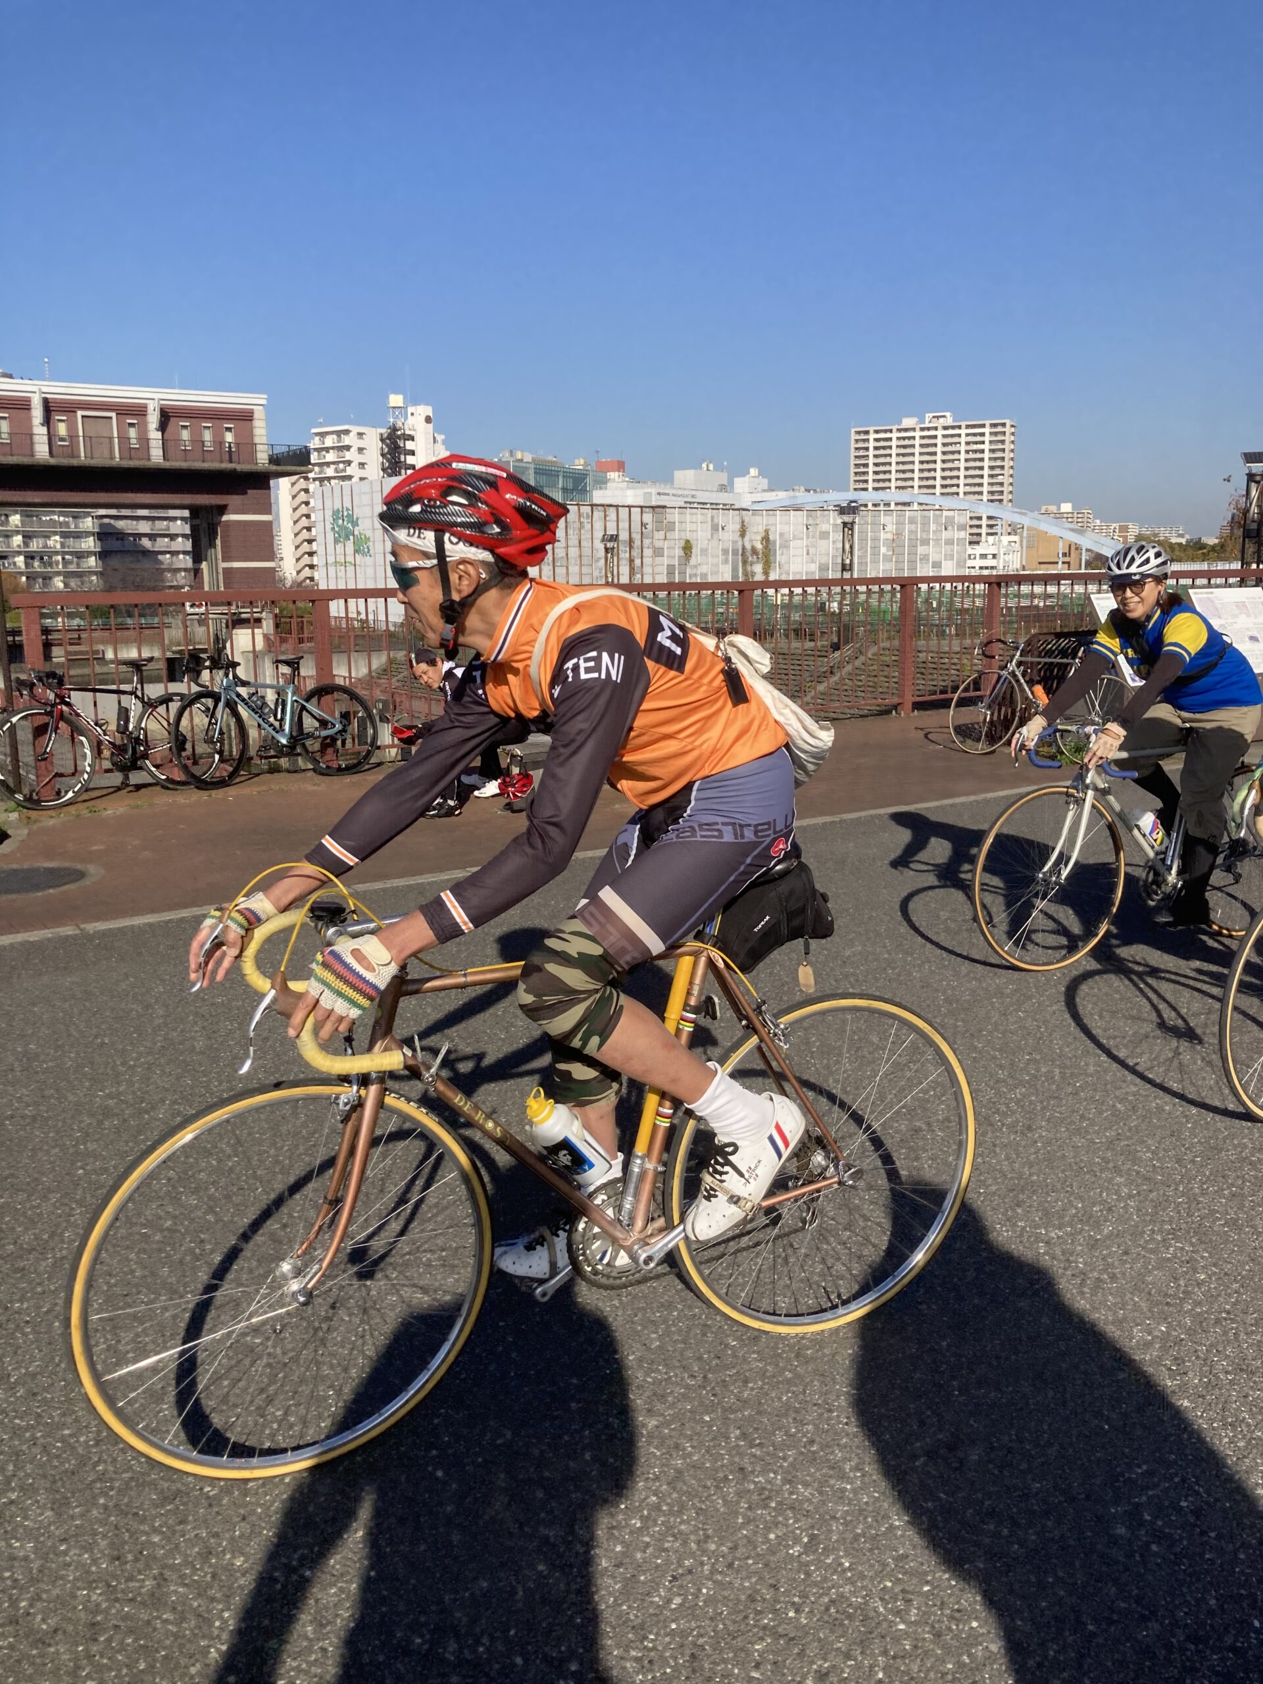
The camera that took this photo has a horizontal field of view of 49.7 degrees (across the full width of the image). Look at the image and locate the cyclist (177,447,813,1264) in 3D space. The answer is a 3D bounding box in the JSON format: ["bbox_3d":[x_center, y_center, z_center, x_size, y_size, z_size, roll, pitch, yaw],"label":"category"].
[{"bbox_3d":[-0.173,0.127,2.208,1.040,1.450,0.500,-6,13,-24],"label":"cyclist"}]

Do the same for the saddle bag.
[{"bbox_3d":[0.225,0.118,2.395,0.230,0.160,0.120,-22,20,-20],"label":"saddle bag"}]

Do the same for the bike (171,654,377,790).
[{"bbox_3d":[-2.507,-0.872,9.551,1.660,0.930,0.440,-11,10,-41],"label":"bike"}]

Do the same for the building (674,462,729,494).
[{"bbox_3d":[16.535,-85.609,320.000,7.000,8.000,12.000,11,17,43],"label":"building"}]

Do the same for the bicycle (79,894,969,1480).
[{"bbox_3d":[-0.080,0.503,2.332,1.670,0.990,0.430,-6,13,-24],"label":"bicycle"}]

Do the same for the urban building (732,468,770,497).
[{"bbox_3d":[27.970,-84.528,320.000,6.500,7.000,5.500,11,17,43],"label":"urban building"}]

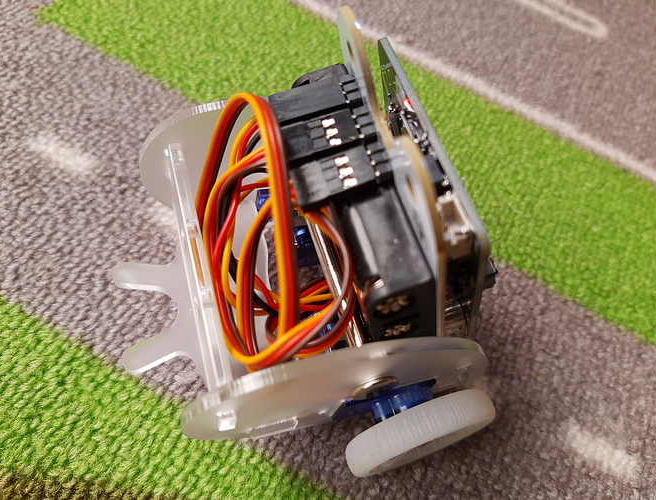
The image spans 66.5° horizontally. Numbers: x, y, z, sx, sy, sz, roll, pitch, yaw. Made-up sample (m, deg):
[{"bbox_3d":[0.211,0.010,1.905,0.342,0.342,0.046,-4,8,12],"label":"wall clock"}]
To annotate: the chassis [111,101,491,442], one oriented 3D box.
[{"bbox_3d":[-0.009,0.006,0.126,0.086,0.054,0.067,-9,61,-19],"label":"chassis"}]

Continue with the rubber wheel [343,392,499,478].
[{"bbox_3d":[0.022,0.044,0.119,0.035,0.035,0.007,-9,61,-19],"label":"rubber wheel"}]

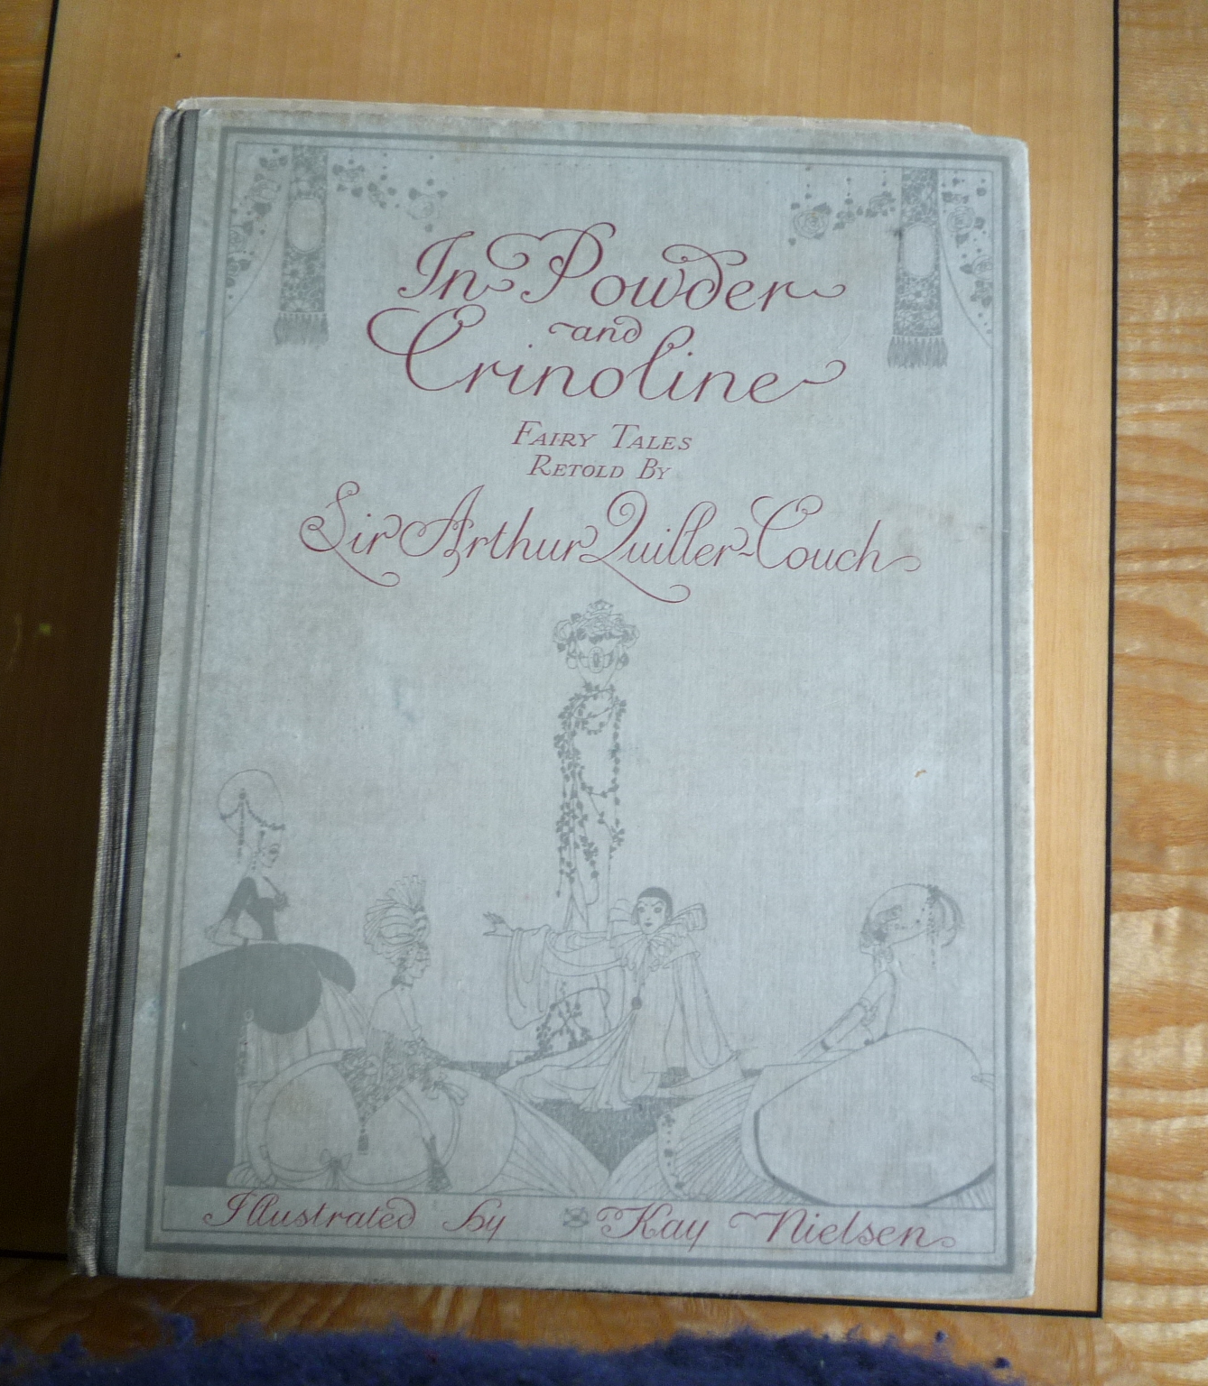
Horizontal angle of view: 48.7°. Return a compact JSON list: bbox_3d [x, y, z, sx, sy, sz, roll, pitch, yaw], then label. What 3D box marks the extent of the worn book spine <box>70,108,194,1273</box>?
[{"bbox_3d":[-0.124,-0.006,0.363,0.018,0.036,0.304,2,83,-1],"label":"worn book spine"}]

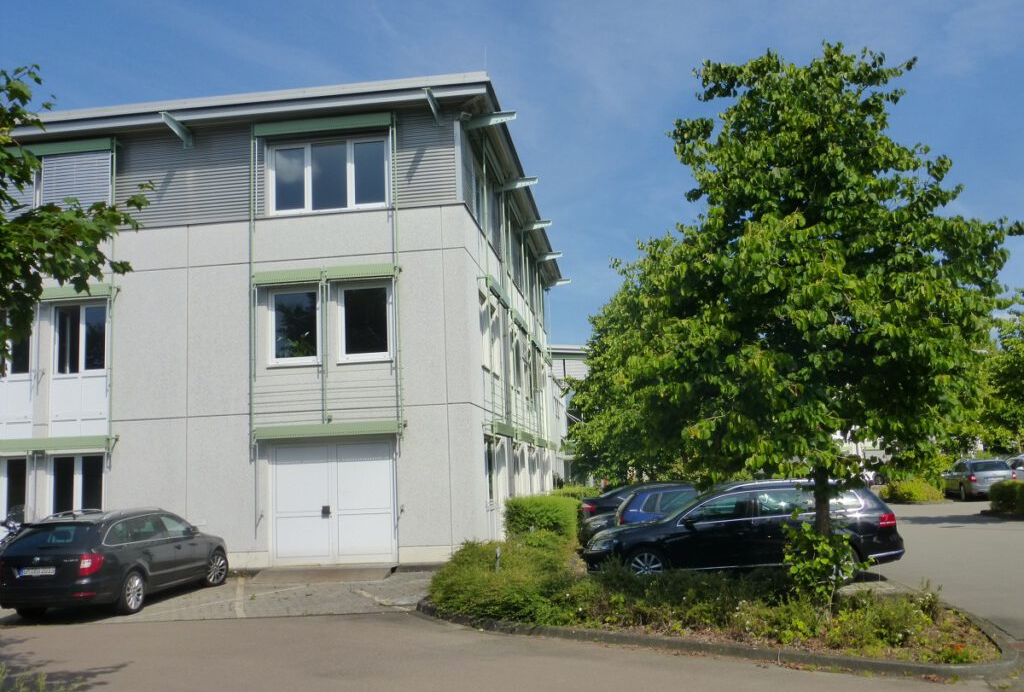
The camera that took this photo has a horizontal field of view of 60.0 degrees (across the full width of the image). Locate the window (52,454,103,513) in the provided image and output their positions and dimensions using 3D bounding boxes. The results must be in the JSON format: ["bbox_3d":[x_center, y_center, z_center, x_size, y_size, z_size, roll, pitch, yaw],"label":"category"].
[{"bbox_3d":[-9.657,3.168,19.753,1.264,1.521,0.130,-3,-8,7],"label":"window"}]

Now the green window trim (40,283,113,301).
[{"bbox_3d":[-9.781,-1.181,19.911,1.751,0.269,0.160,-3,-8,7],"label":"green window trim"}]

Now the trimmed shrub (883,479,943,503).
[{"bbox_3d":[14.802,5.354,32.798,2.050,0.920,1.800,-3,-8,7],"label":"trimmed shrub"}]

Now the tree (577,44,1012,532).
[{"bbox_3d":[3.677,-0.390,11.300,5.000,7.095,4.700,-3,-8,7],"label":"tree"}]

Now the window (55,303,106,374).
[{"bbox_3d":[-9.777,-0.163,20.105,1.266,1.631,0.120,-3,-8,7],"label":"window"}]

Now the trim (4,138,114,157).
[{"bbox_3d":[-10.594,-4.566,20.516,2.950,0.259,0.180,-3,-8,7],"label":"trim"}]

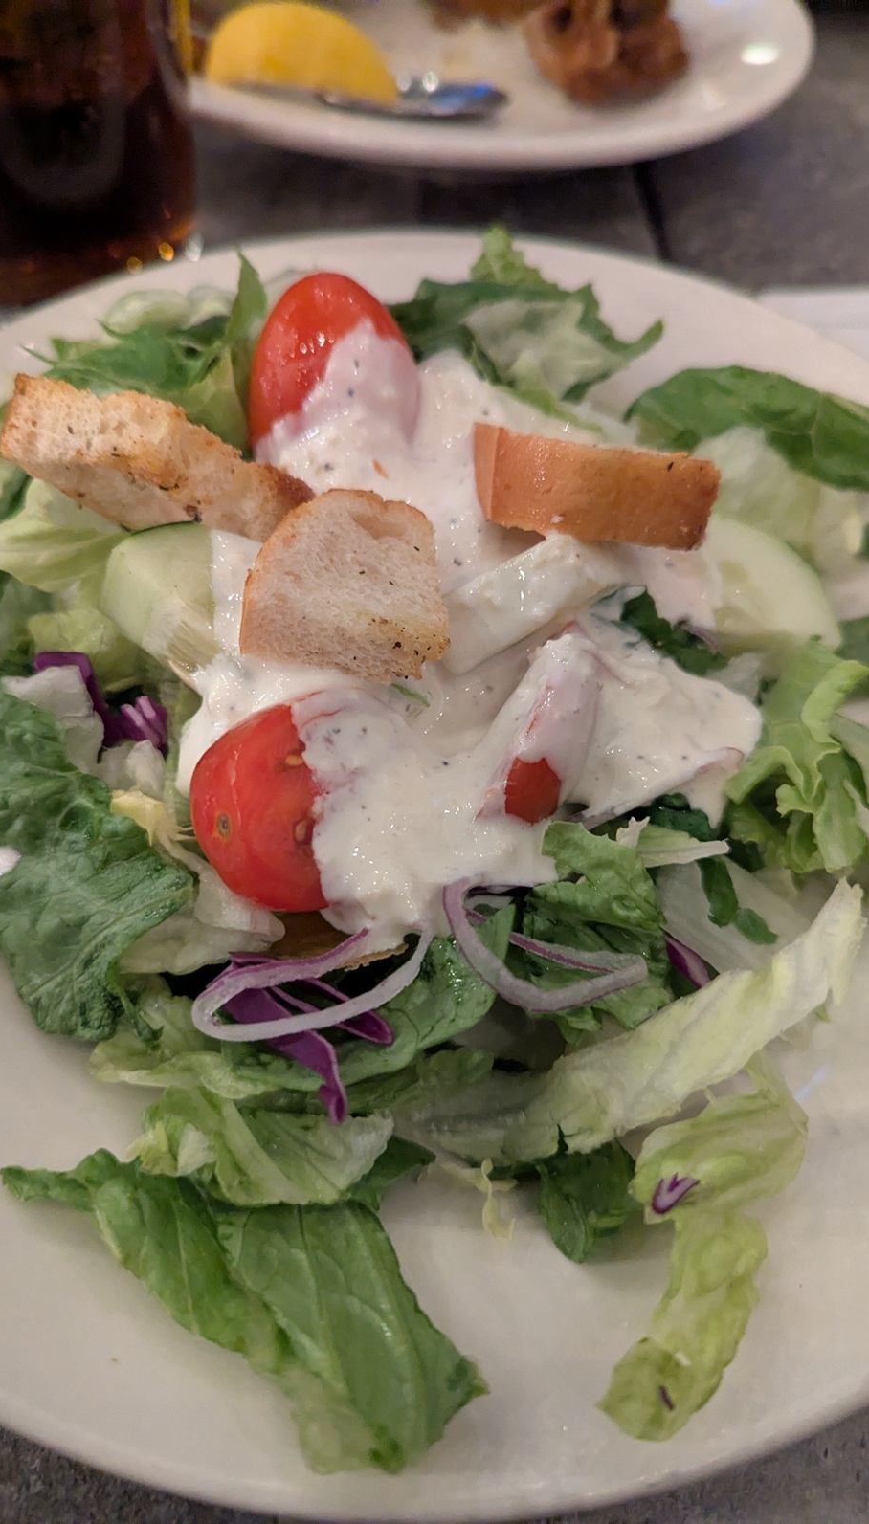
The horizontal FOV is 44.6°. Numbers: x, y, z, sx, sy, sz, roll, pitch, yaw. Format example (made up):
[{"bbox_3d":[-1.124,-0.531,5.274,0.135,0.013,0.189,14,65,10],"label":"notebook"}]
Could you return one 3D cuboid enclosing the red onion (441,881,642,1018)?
[{"bbox_3d":[0.014,0.023,0.133,0.025,0.007,0.014,23,60,13],"label":"red onion"}]

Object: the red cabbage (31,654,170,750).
[{"bbox_3d":[-0.049,-0.009,0.157,0.021,0.010,0.013,29,61,16],"label":"red cabbage"}]

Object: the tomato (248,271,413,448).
[{"bbox_3d":[-0.017,-0.065,0.173,0.028,0.027,0.028,2,58,0],"label":"tomato"}]

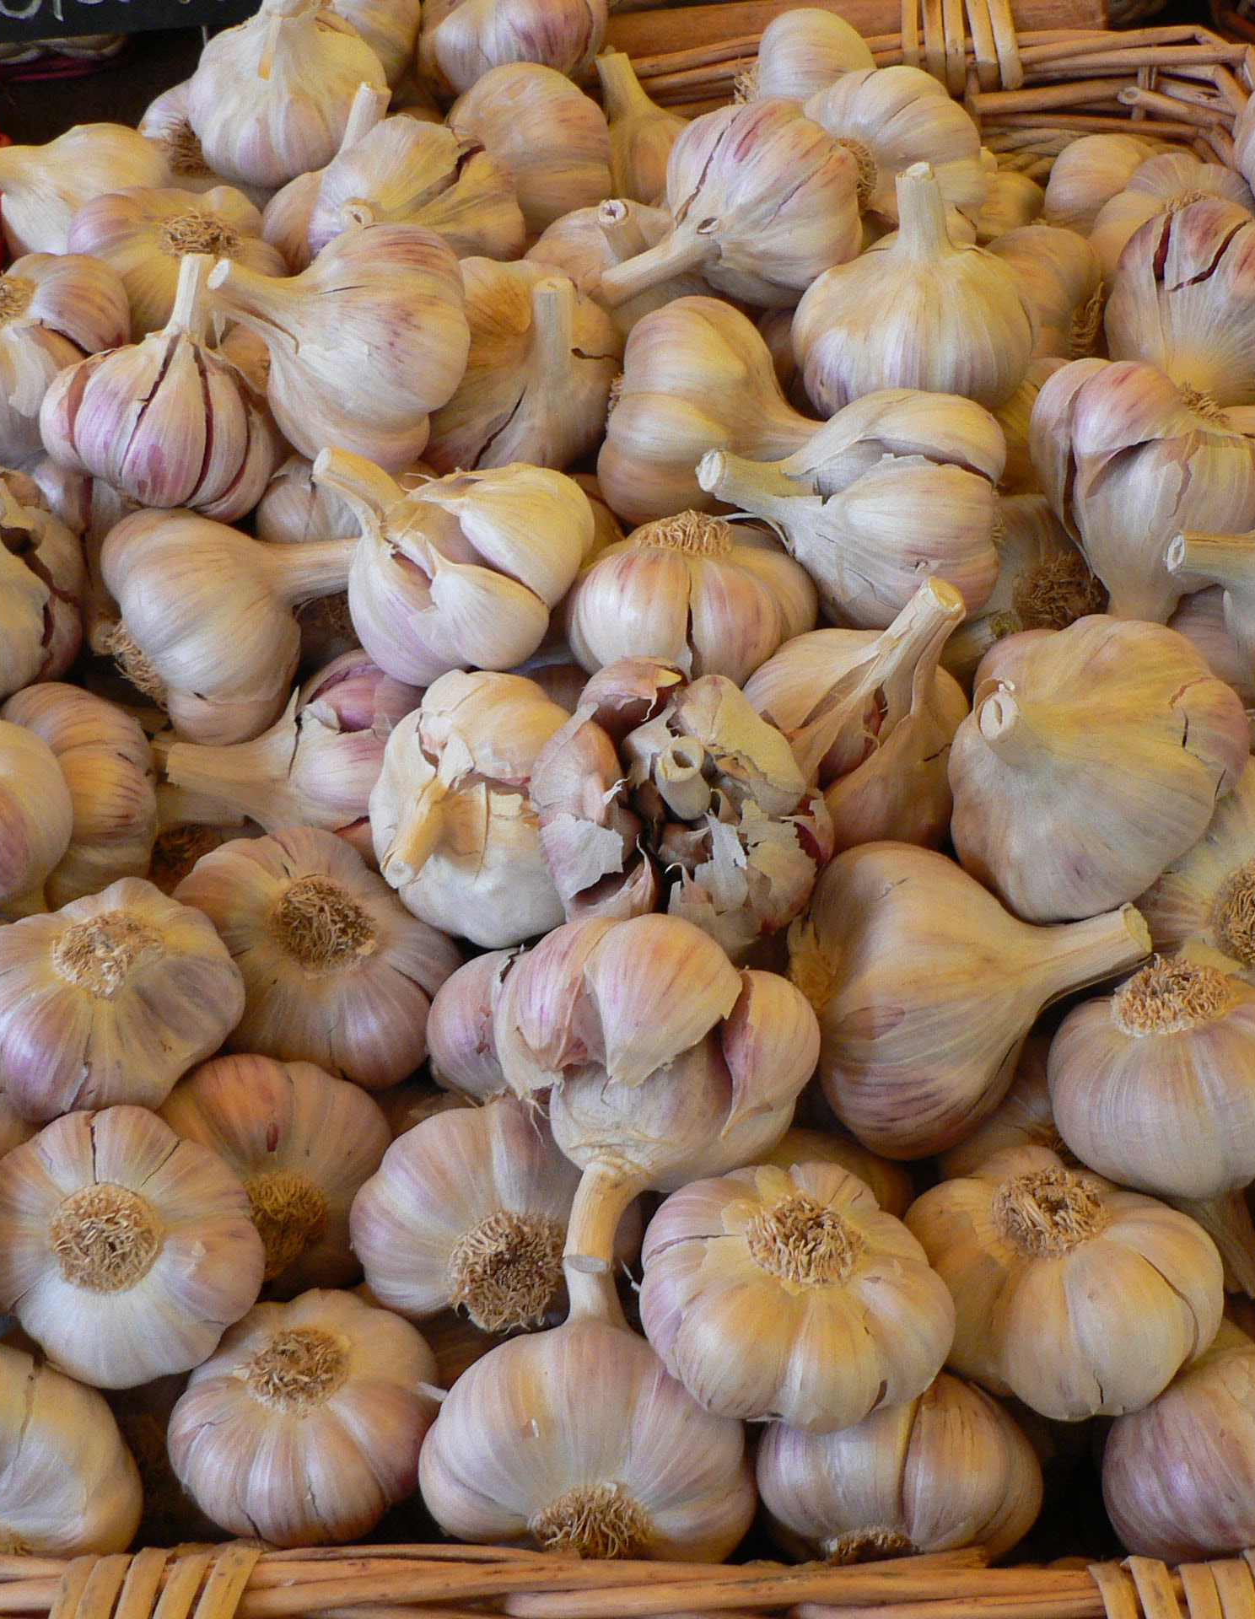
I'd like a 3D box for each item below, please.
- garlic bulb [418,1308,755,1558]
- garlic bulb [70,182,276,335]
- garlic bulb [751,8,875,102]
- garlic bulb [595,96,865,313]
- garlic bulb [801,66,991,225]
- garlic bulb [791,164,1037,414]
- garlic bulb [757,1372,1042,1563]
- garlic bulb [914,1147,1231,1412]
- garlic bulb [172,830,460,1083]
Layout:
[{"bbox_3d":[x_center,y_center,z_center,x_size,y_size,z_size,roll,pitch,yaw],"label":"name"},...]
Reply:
[{"bbox_3d":[-0.008,0.122,0.477,0.068,0.068,0.073,0,45,-1],"label":"garlic bulb"},{"bbox_3d":[-0.123,-0.141,0.606,0.058,0.054,0.058,17,57,-15],"label":"garlic bulb"},{"bbox_3d":[0.064,-0.233,0.725,0.055,0.050,0.050,-6,90,-18],"label":"garlic bulb"},{"bbox_3d":[0.026,-0.164,0.631,0.082,0.058,0.058,-34,52,-24],"label":"garlic bulb"},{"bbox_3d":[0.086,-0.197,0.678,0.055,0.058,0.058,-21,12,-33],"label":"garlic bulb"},{"bbox_3d":[0.077,-0.139,0.593,0.066,0.071,0.066,-6,48,0],"label":"garlic bulb"},{"bbox_3d":[0.057,0.139,0.472,0.059,0.059,0.049,3,68,0],"label":"garlic bulb"},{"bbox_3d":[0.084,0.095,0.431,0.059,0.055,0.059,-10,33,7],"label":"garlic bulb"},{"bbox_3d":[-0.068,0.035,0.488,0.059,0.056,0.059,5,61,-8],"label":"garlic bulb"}]

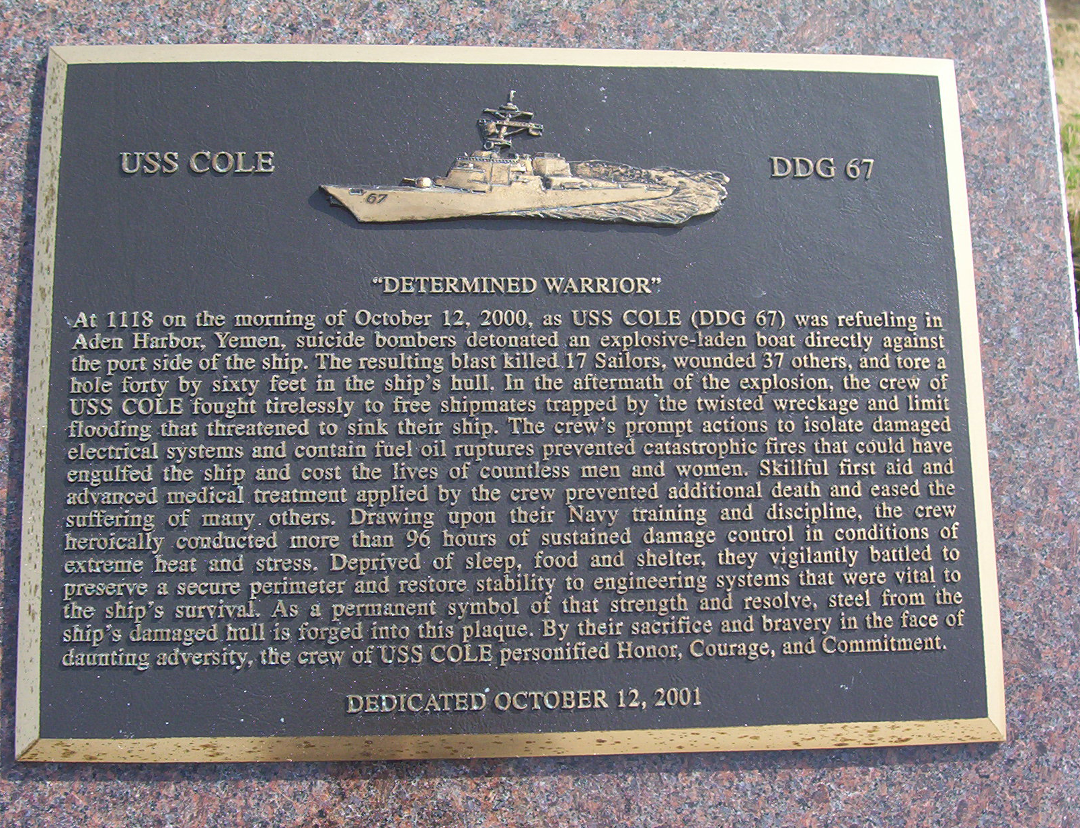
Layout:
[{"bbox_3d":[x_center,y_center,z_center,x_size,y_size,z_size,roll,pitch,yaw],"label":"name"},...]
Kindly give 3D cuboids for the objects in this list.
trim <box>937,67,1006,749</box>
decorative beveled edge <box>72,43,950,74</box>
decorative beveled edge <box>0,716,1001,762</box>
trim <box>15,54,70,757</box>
[{"bbox_3d":[0.282,-0.019,1.129,0.014,0.012,0.461,0,77,-5],"label":"trim"},{"bbox_3d":[-0.019,-0.236,1.153,0.610,0.012,0.014,0,77,-5],"label":"decorative beveled edge"},{"bbox_3d":[-0.010,0.200,1.055,0.610,0.012,0.014,0,77,-5],"label":"decorative beveled edge"},{"bbox_3d":[-0.312,-0.017,1.080,0.014,0.012,0.461,0,77,-5],"label":"trim"}]

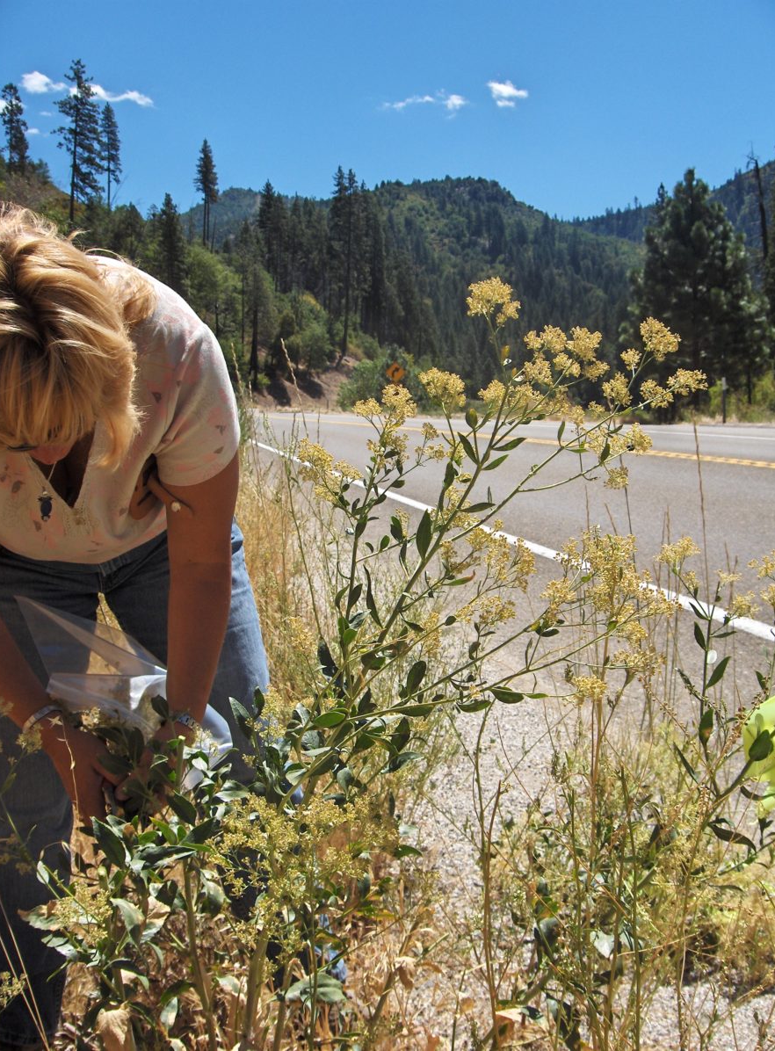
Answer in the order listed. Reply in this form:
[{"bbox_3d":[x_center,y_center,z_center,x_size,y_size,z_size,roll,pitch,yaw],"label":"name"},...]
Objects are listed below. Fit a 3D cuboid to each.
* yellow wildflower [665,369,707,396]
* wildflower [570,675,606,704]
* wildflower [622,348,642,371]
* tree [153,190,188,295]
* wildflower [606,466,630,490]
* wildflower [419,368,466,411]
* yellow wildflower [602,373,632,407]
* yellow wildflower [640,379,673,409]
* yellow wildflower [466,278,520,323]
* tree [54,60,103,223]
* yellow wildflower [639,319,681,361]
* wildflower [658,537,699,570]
[{"bbox_3d":[0.336,-0.160,1.330,0.047,0.030,0.043,0,6,0],"label":"yellow wildflower"},{"bbox_3d":[0.217,0.177,1.280,0.042,0.030,0.038,0,6,0],"label":"wildflower"},{"bbox_3d":[0.274,-0.187,1.330,0.022,0.024,0.019,0,6,0],"label":"wildflower"},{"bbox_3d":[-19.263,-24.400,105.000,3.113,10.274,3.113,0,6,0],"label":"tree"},{"bbox_3d":[0.291,-0.061,1.500,0.029,0.029,0.029,0,6,0],"label":"wildflower"},{"bbox_3d":[0.062,-0.155,1.350,0.052,0.050,0.047,0,6,0],"label":"wildflower"},{"bbox_3d":[0.291,-0.172,1.500,0.038,0.042,0.040,0,6,0],"label":"yellow wildflower"},{"bbox_3d":[0.340,-0.167,1.500,0.042,0.038,0.040,0,6,0],"label":"yellow wildflower"},{"bbox_3d":[0.120,-0.257,1.350,0.062,0.050,0.056,0,6,0],"label":"yellow wildflower"},{"bbox_3d":[-32.568,-40.258,125.000,5.189,17.604,5.189,0,6,0],"label":"tree"},{"bbox_3d":[0.305,-0.208,1.330,0.045,0.047,0.041,0,6,0],"label":"yellow wildflower"},{"bbox_3d":[0.381,0.036,1.550,0.057,0.044,0.051,0,6,0],"label":"wildflower"}]

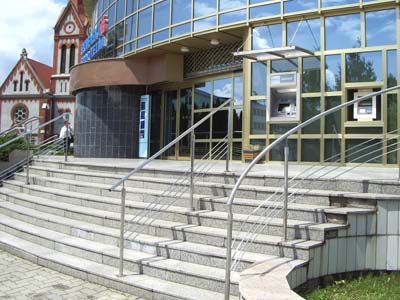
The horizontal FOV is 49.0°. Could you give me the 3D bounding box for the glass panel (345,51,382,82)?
[{"bbox_3d":[3.217,-1.622,8.612,0.688,0.589,0.050,1,0,29],"label":"glass panel"}]

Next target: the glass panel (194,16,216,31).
[{"bbox_3d":[0.137,-3.125,10.881,0.763,0.284,0.050,1,0,41],"label":"glass panel"}]

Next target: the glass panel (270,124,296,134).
[{"bbox_3d":[1.870,-0.453,9.727,0.606,0.221,0.050,1,0,29],"label":"glass panel"}]

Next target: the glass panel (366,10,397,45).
[{"bbox_3d":[3.618,-2.417,8.749,0.561,0.686,0.050,1,0,29],"label":"glass panel"}]

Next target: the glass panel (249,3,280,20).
[{"bbox_3d":[1.414,-2.972,9.420,0.716,0.261,0.050,1,0,32],"label":"glass panel"}]

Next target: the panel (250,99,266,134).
[{"bbox_3d":[1.298,-0.714,9.683,0.367,0.768,0.050,1,0,29],"label":"panel"}]

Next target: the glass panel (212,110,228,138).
[{"bbox_3d":[0.550,-0.630,10.907,0.050,0.713,0.595,0,0,-45],"label":"glass panel"}]

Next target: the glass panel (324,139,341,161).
[{"bbox_3d":[2.694,0.017,8.881,0.331,0.483,0.050,1,0,29],"label":"glass panel"}]

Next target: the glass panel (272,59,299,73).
[{"bbox_3d":[1.810,-1.800,9.411,0.608,0.284,0.050,1,0,29],"label":"glass panel"}]

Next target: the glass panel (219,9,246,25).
[{"bbox_3d":[0.786,-3.119,10.321,0.791,0.259,0.050,1,0,40],"label":"glass panel"}]

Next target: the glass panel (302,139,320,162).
[{"bbox_3d":[2.308,0.011,9.100,0.395,0.481,0.050,1,0,29],"label":"glass panel"}]

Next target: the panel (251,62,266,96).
[{"bbox_3d":[1.316,-1.569,9.687,0.376,0.769,0.050,1,0,29],"label":"panel"}]

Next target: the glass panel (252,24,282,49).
[{"bbox_3d":[1.529,-2.449,9.920,0.700,0.688,0.050,1,0,29],"label":"glass panel"}]

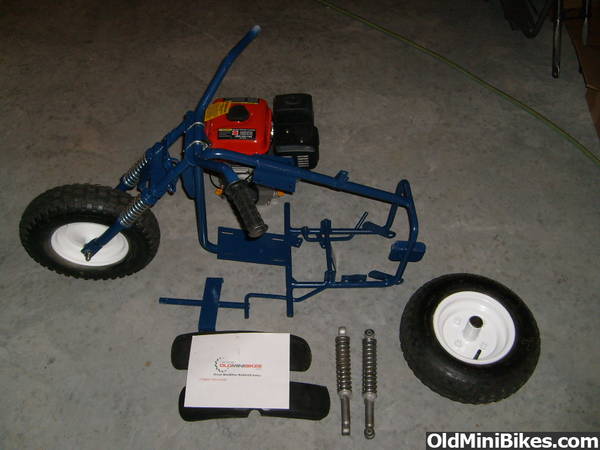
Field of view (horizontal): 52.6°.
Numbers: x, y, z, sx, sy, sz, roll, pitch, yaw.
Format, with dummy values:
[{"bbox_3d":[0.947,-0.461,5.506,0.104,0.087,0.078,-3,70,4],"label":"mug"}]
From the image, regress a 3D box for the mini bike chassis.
[{"bbox_3d":[-0.121,-0.064,1.648,1.000,0.650,0.690,-1,54,1],"label":"mini bike chassis"}]

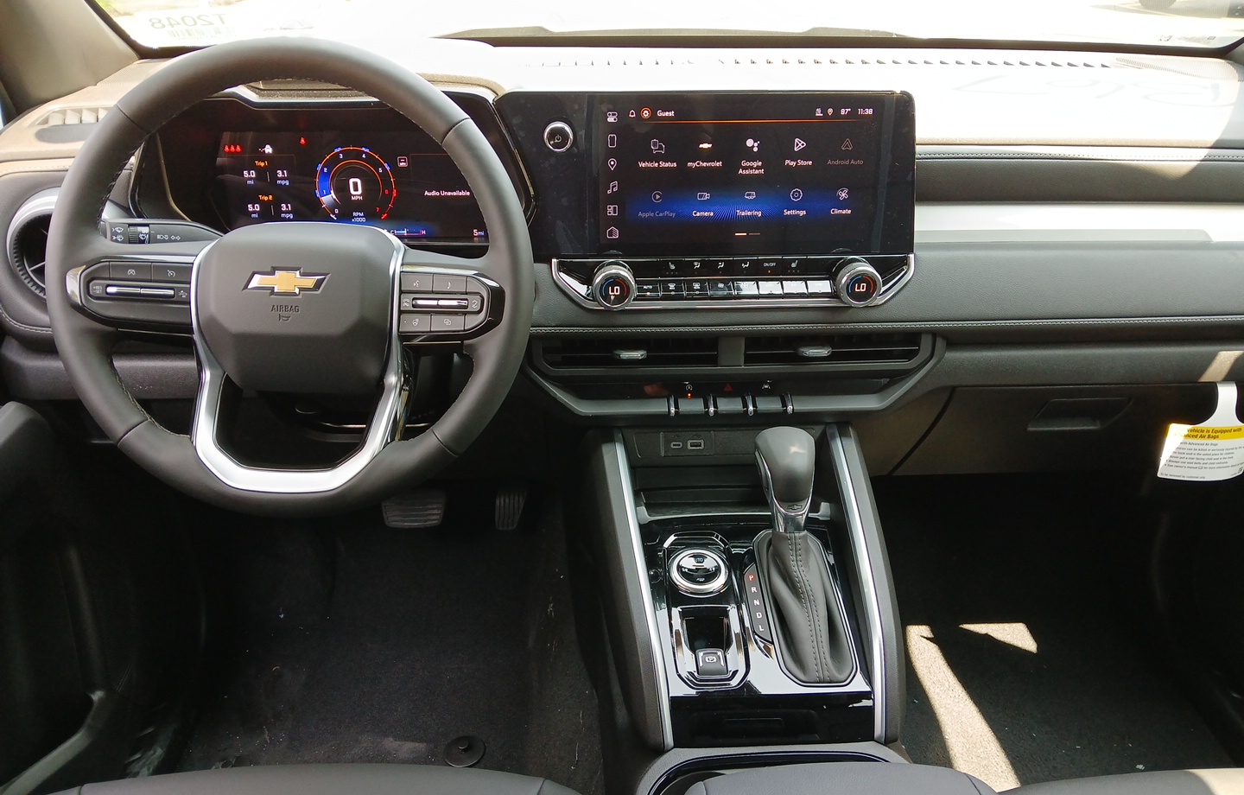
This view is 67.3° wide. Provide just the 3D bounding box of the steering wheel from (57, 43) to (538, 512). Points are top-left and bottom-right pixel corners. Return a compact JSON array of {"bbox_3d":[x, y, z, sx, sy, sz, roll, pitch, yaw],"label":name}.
[{"bbox_3d":[-0.257,-0.093,0.746,0.374,0.374,0.090,-1,2,-4],"label":"steering wheel"}]

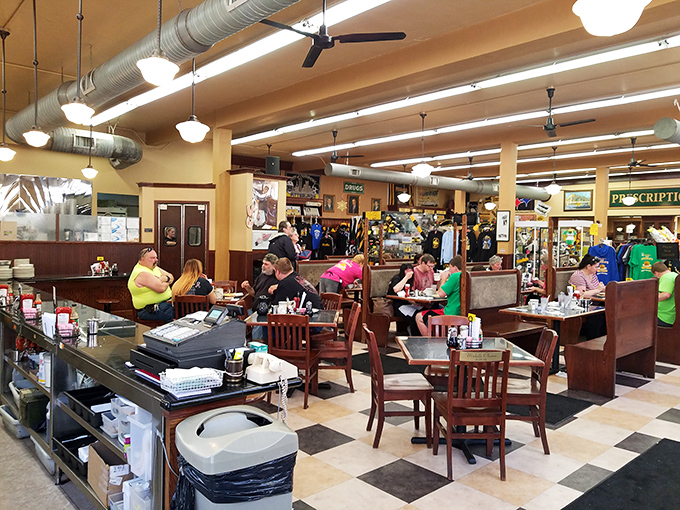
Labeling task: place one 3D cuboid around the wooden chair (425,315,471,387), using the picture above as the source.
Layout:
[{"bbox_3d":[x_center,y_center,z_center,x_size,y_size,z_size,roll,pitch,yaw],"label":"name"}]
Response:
[{"bbox_3d":[0.950,1.029,4.490,0.440,0.900,0.520,1,2,10],"label":"wooden chair"}]

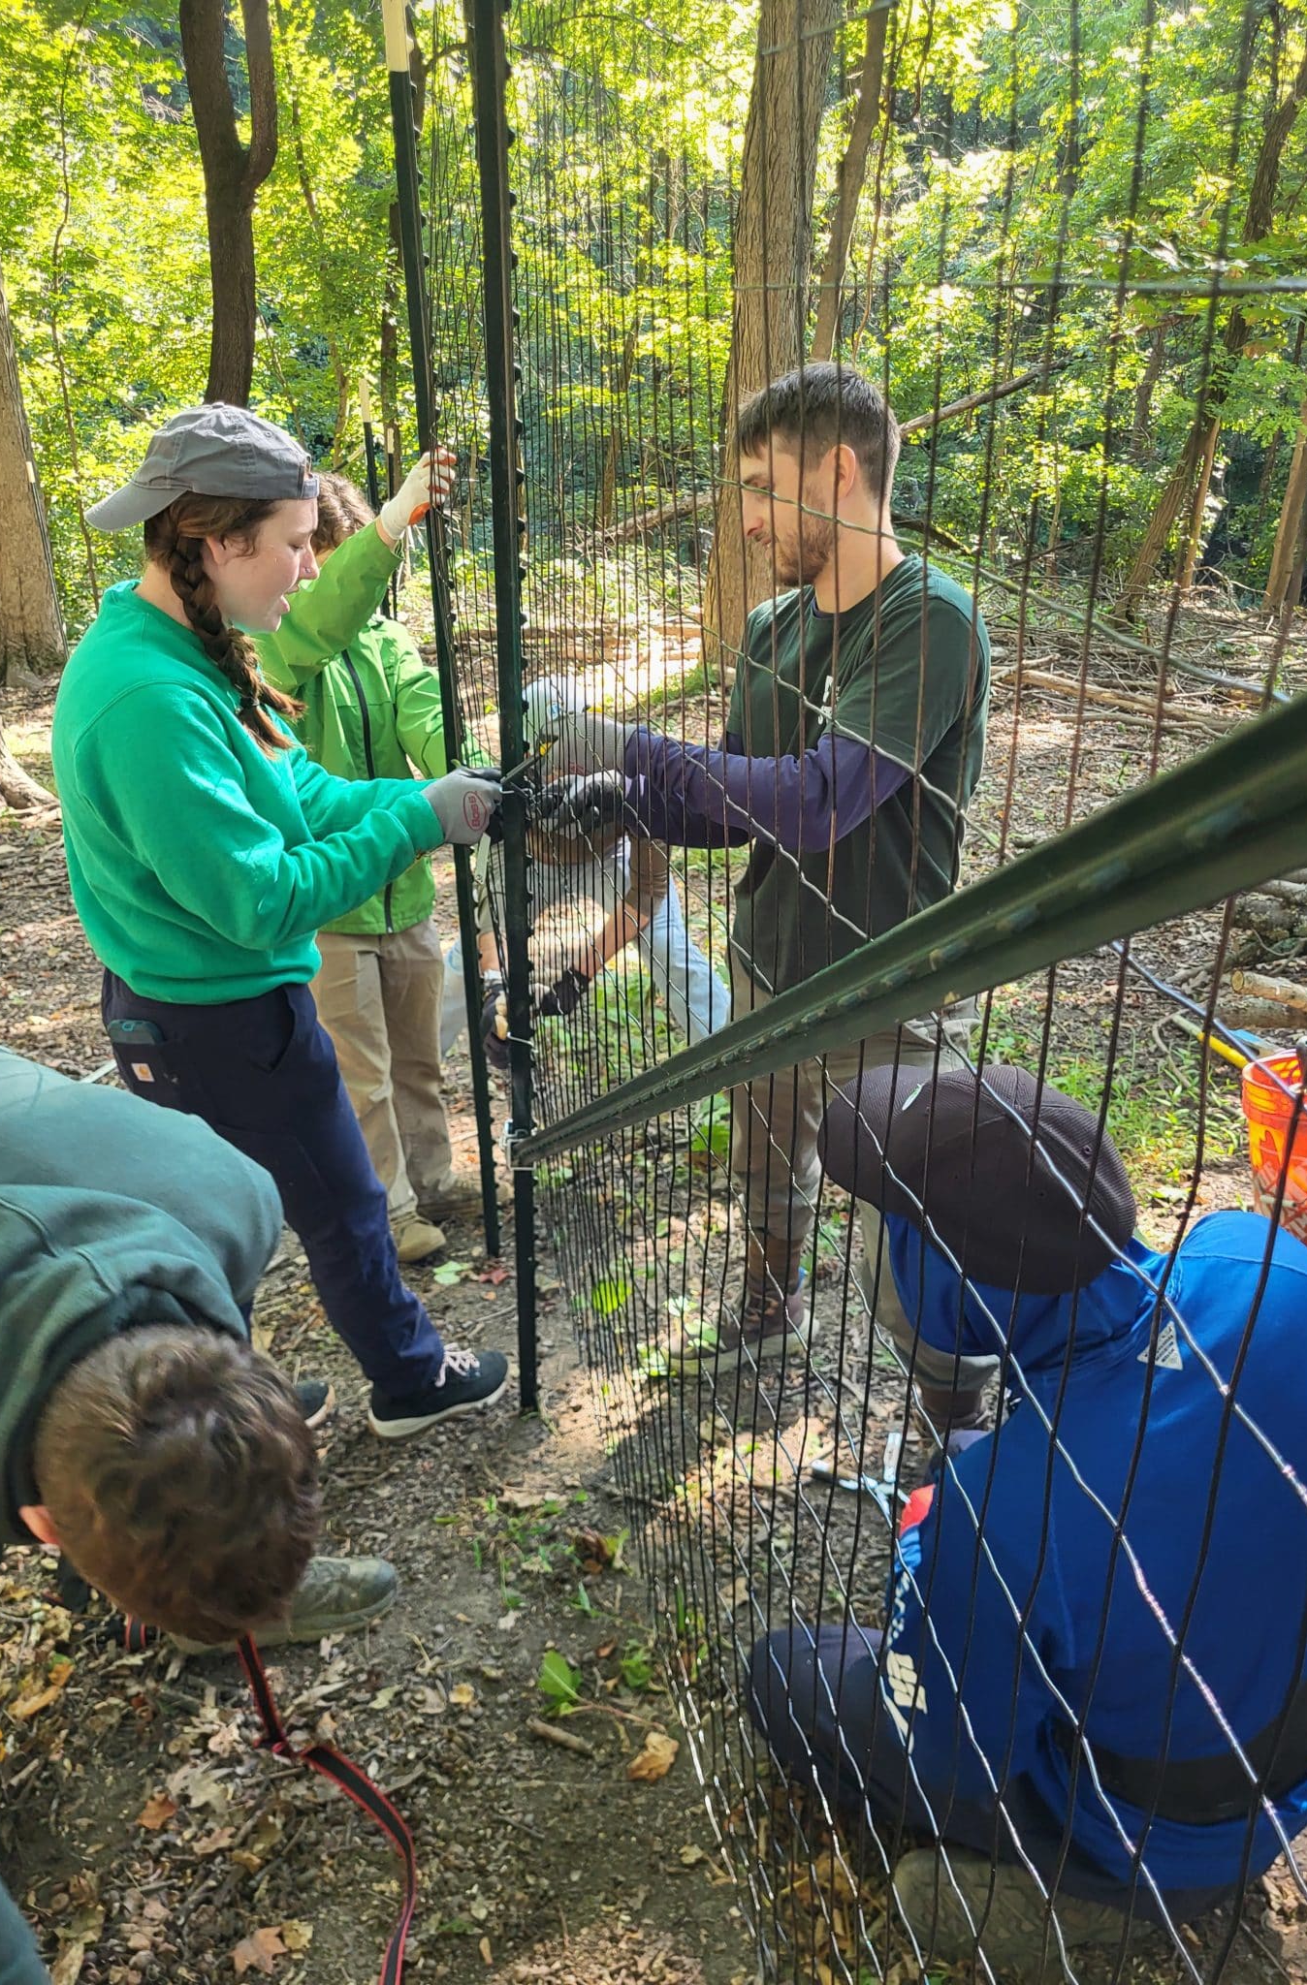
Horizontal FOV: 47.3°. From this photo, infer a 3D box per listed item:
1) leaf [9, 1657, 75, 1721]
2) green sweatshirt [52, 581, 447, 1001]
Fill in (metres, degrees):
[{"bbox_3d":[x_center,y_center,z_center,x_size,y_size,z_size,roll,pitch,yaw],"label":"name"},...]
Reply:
[{"bbox_3d":[-0.823,0.940,2.006,0.042,0.020,0.097,13,29,25],"label":"leaf"},{"bbox_3d":[-0.526,-0.269,1.950,0.480,0.550,0.440,-2,26,-5],"label":"green sweatshirt"}]

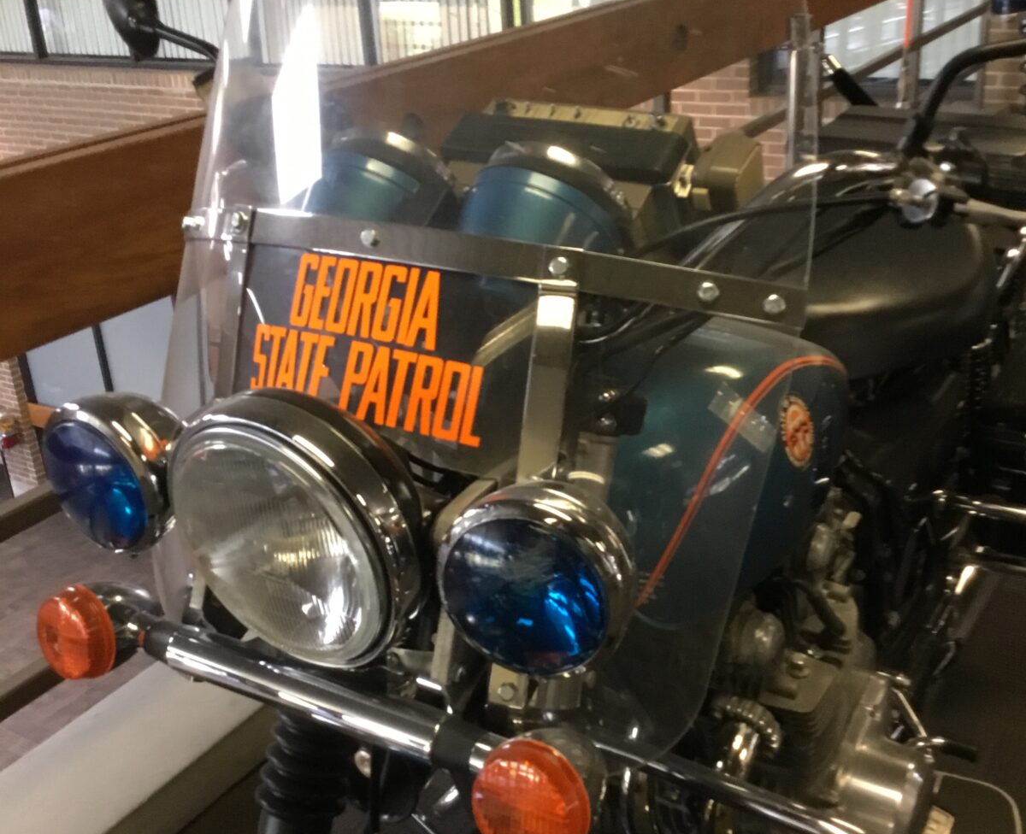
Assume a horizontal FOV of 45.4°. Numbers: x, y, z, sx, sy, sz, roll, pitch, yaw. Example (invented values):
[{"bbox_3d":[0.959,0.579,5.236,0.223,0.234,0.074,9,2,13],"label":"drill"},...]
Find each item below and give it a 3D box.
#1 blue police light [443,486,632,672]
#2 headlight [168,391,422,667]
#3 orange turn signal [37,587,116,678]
[{"bbox_3d":[0.022,0.093,0.770,0.124,0.124,0.098,8,26,28],"label":"blue police light"},{"bbox_3d":[-0.133,0.067,0.866,0.204,0.204,0.130,10,30,31],"label":"headlight"},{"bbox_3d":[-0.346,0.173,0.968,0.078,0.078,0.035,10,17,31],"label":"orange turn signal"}]

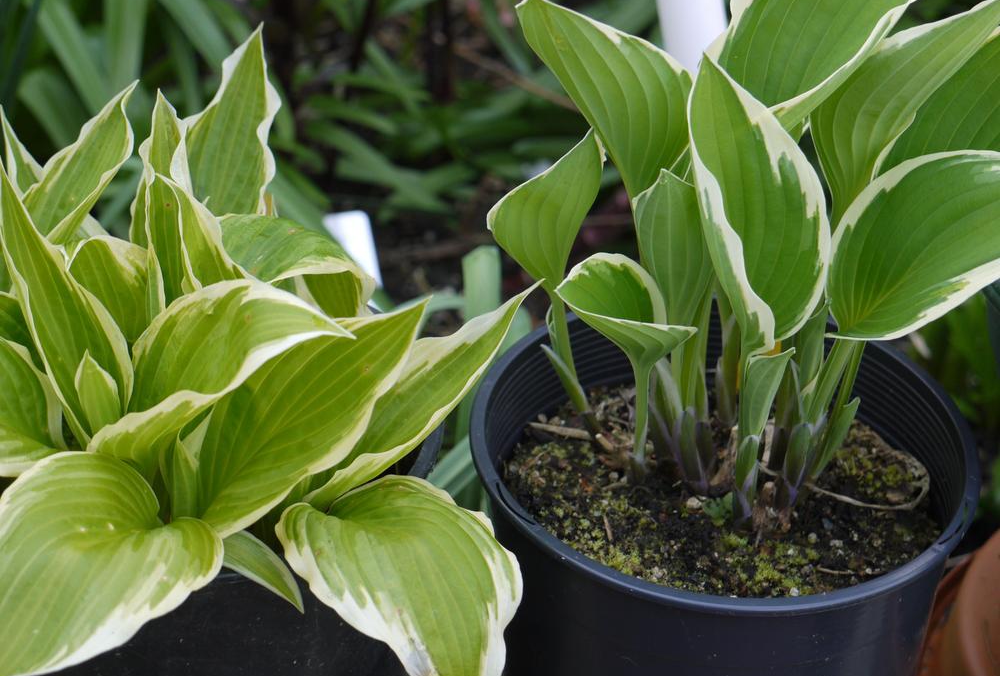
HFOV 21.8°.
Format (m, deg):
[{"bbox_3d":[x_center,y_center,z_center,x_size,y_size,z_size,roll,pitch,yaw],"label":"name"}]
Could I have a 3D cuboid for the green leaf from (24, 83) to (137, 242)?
[{"bbox_3d":[-0.158,-0.066,0.980,0.024,0.066,0.018,31,11,0],"label":"green leaf"}]

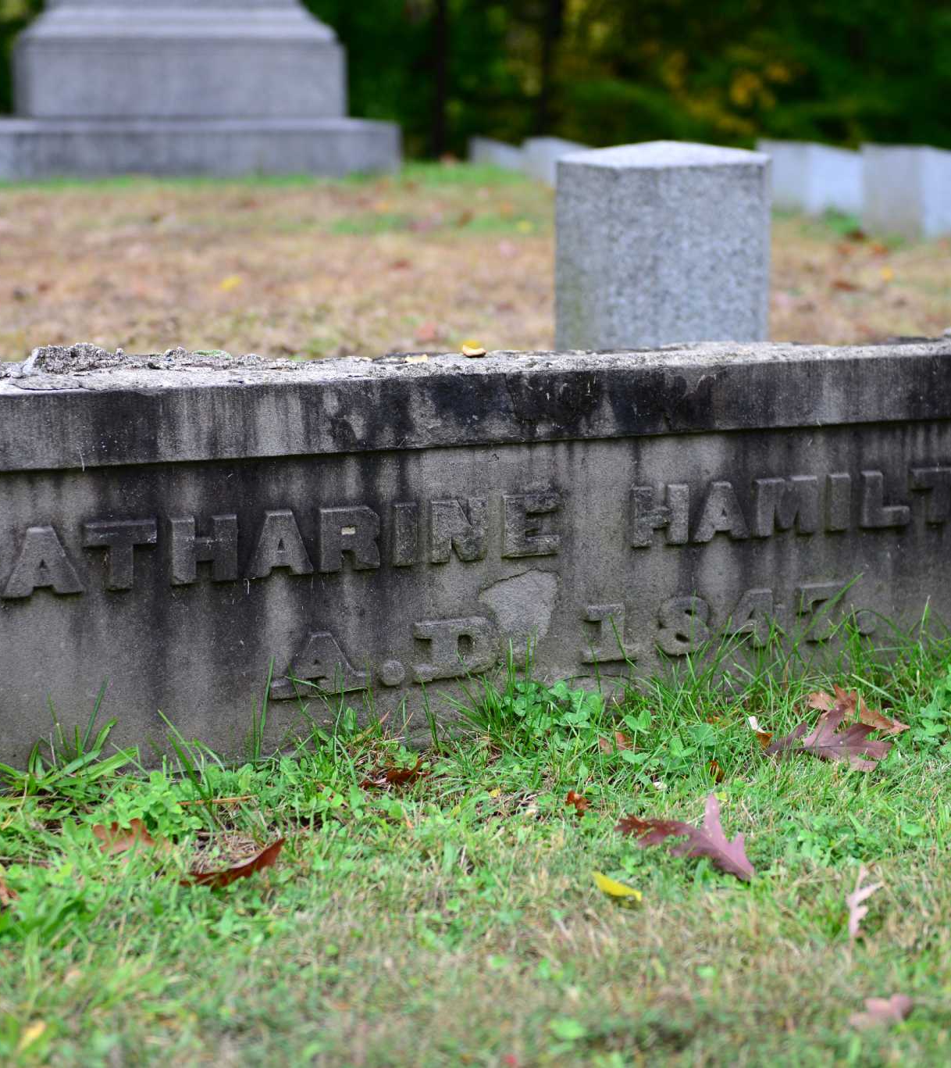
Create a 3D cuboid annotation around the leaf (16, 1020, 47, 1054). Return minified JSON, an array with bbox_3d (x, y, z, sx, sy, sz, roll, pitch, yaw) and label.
[{"bbox_3d":[-0.329,0.372,1.643,0.017,0.014,0.038,3,10,18],"label":"leaf"}]

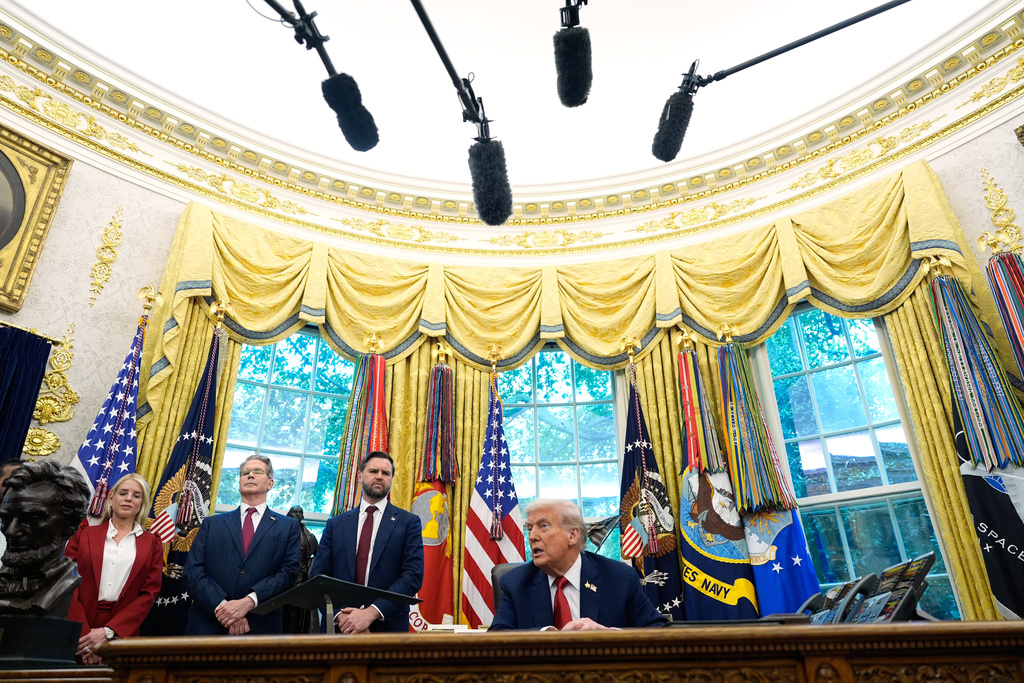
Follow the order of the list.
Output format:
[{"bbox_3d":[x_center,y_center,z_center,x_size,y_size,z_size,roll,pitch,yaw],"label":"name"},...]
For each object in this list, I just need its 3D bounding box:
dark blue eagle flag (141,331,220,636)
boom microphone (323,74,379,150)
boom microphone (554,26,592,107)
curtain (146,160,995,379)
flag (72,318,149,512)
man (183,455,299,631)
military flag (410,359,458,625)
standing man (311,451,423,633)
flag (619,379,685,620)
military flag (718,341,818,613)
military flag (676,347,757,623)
[{"bbox_3d":[-1.946,0.870,3.961,0.480,2.100,0.300,16,-30,-31],"label":"dark blue eagle flag"},{"bbox_3d":[-0.416,-0.590,1.760,0.098,0.098,0.215,-10,-66,18],"label":"boom microphone"},{"bbox_3d":[0.175,-0.782,1.941,0.108,0.108,0.220,-1,-70,0],"label":"boom microphone"},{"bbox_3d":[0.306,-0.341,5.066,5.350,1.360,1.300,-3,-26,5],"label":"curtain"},{"bbox_3d":[-2.227,0.787,3.752,0.480,2.100,0.300,19,-32,-35],"label":"flag"},{"bbox_3d":[-1.395,1.476,3.474,0.580,1.860,0.370,7,-26,-15],"label":"man"},{"bbox_3d":[-0.537,1.149,4.587,0.420,2.380,0.300,4,-26,-9],"label":"military flag"},{"bbox_3d":[-0.748,1.488,3.575,0.590,1.910,0.370,1,-25,-5],"label":"standing man"},{"bbox_3d":[0.893,1.214,4.517,0.460,2.171,0.300,-5,-26,9],"label":"flag"},{"bbox_3d":[1.595,1.032,4.343,0.480,2.337,0.320,-10,-27,18],"label":"military flag"},{"bbox_3d":[1.301,1.063,4.410,0.500,2.344,0.320,-8,-26,14],"label":"military flag"}]

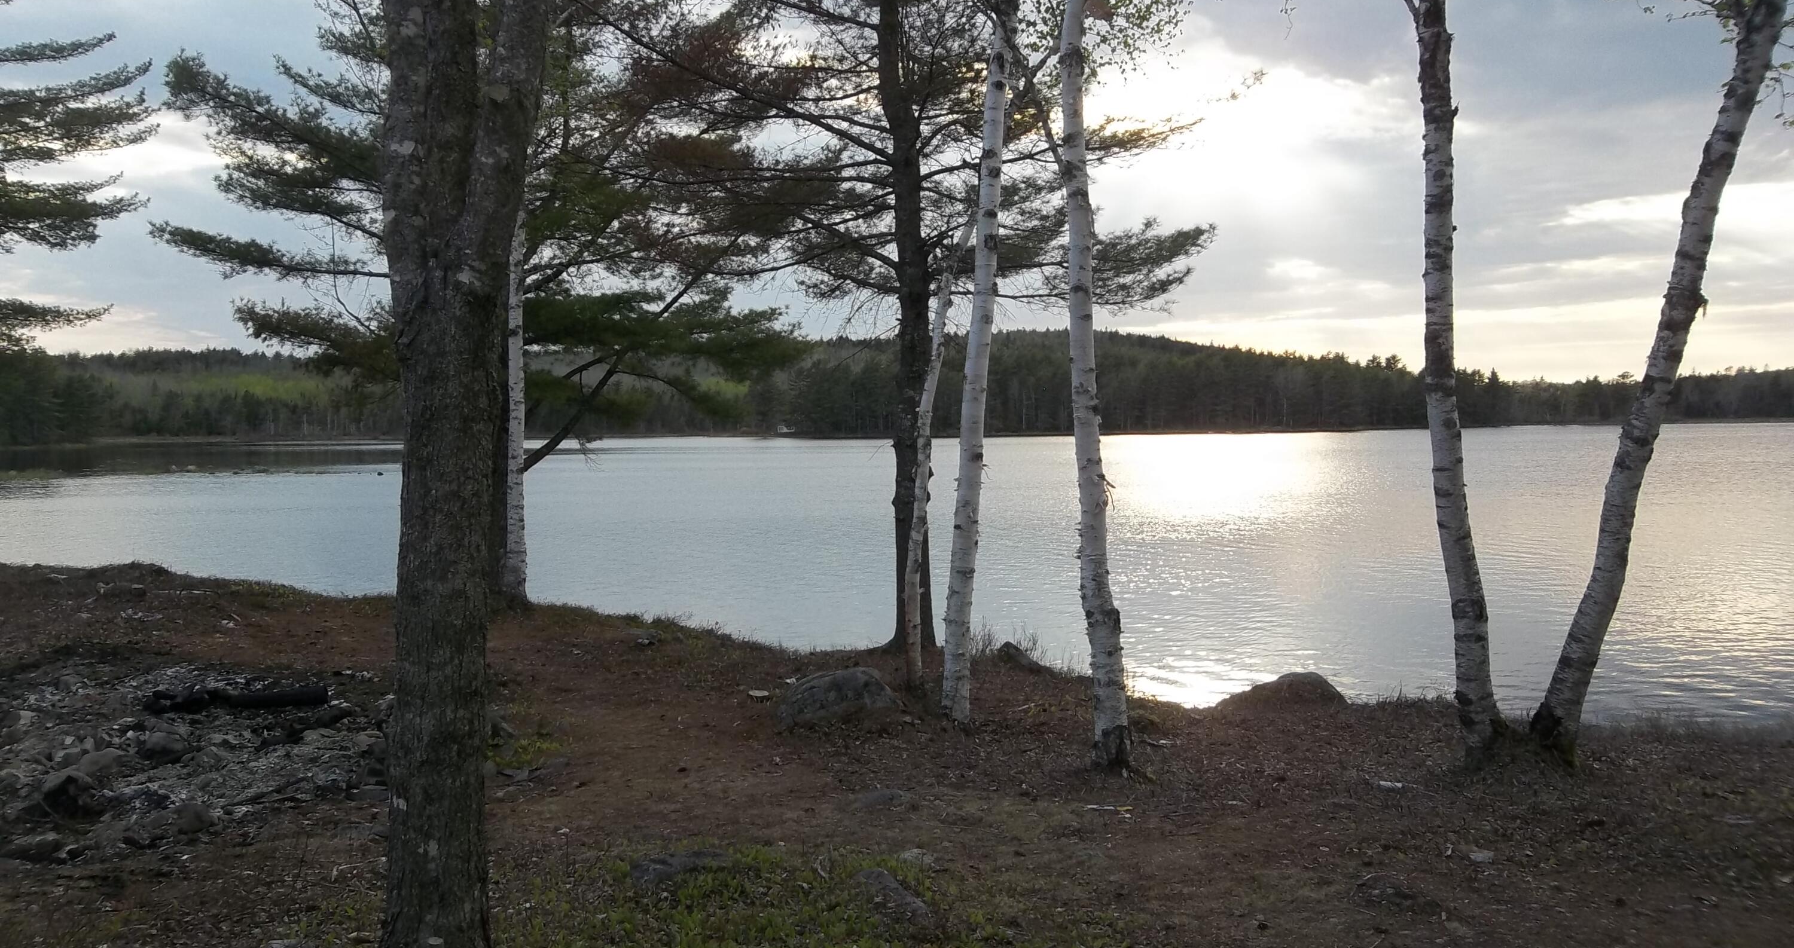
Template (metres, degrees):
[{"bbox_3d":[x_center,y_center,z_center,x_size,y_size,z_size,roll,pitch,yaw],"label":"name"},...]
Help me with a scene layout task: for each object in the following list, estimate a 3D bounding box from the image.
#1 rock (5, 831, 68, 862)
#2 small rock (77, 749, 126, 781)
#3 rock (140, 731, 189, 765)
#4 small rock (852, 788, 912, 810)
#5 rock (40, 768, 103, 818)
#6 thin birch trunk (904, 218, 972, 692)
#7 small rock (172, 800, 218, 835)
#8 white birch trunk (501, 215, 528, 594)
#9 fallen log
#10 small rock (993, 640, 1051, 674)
[{"bbox_3d":[-3.296,1.428,5.350,0.240,0.100,0.180,-2,2,-32],"label":"rock"},{"bbox_3d":[-3.752,1.348,6.600,0.235,0.130,0.190,-2,2,-27],"label":"small rock"},{"bbox_3d":[-3.634,1.337,6.950,0.250,0.145,0.200,-2,2,-27],"label":"rock"},{"bbox_3d":[-0.069,1.378,5.980,0.245,0.060,0.180,-1,2,-10],"label":"small rock"},{"bbox_3d":[-3.481,1.344,5.900,0.260,0.190,0.230,-2,2,-31],"label":"rock"},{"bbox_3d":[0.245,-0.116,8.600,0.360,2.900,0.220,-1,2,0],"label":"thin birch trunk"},{"bbox_3d":[-2.850,1.387,5.680,0.185,0.125,0.160,-2,2,-25],"label":"small rock"},{"bbox_3d":[-3.828,-0.610,14.000,0.200,3.800,0.200,-1,2,-15],"label":"white birch trunk"},{"bbox_3d":[-3.596,1.278,8.050,0.620,0.110,0.110,-1,2,-16],"label":"fallen log"},{"bbox_3d":[0.878,1.286,9.800,0.390,0.210,0.320,0,2,5],"label":"small rock"}]

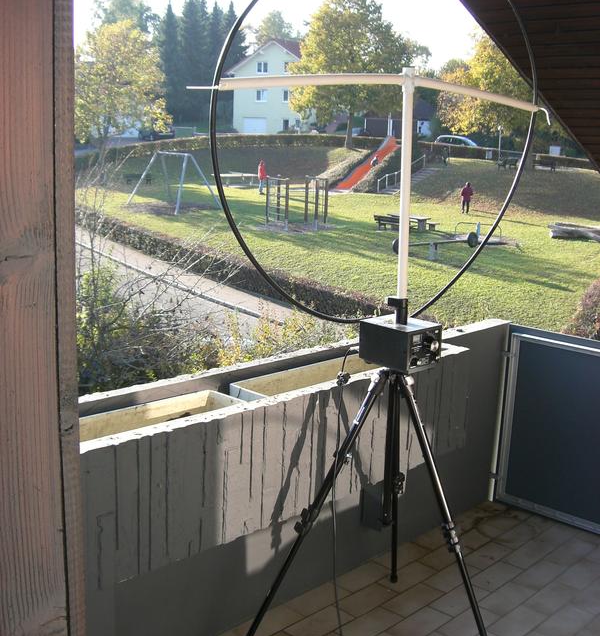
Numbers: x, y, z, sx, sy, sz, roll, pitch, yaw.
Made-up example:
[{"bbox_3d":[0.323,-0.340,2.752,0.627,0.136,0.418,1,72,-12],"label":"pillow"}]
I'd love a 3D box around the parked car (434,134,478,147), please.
[{"bbox_3d":[11.770,-12.608,64.000,4.200,1.480,1.750,6,13,16],"label":"parked car"}]

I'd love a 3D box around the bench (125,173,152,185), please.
[{"bbox_3d":[-9.011,-7.784,49.000,1.550,0.750,0.650,0,13,-11],"label":"bench"}]

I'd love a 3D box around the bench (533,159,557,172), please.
[{"bbox_3d":[15.034,-9.359,54.000,1.600,0.820,0.650,7,13,20],"label":"bench"}]

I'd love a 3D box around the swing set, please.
[{"bbox_3d":[-5.441,-5.971,37.986,2.700,2.360,4.400,-6,15,-35],"label":"swing set"}]

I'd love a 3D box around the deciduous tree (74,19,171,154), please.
[{"bbox_3d":[-11.406,-14.296,54.000,7.000,8.400,6.800,2,12,0],"label":"deciduous tree"}]

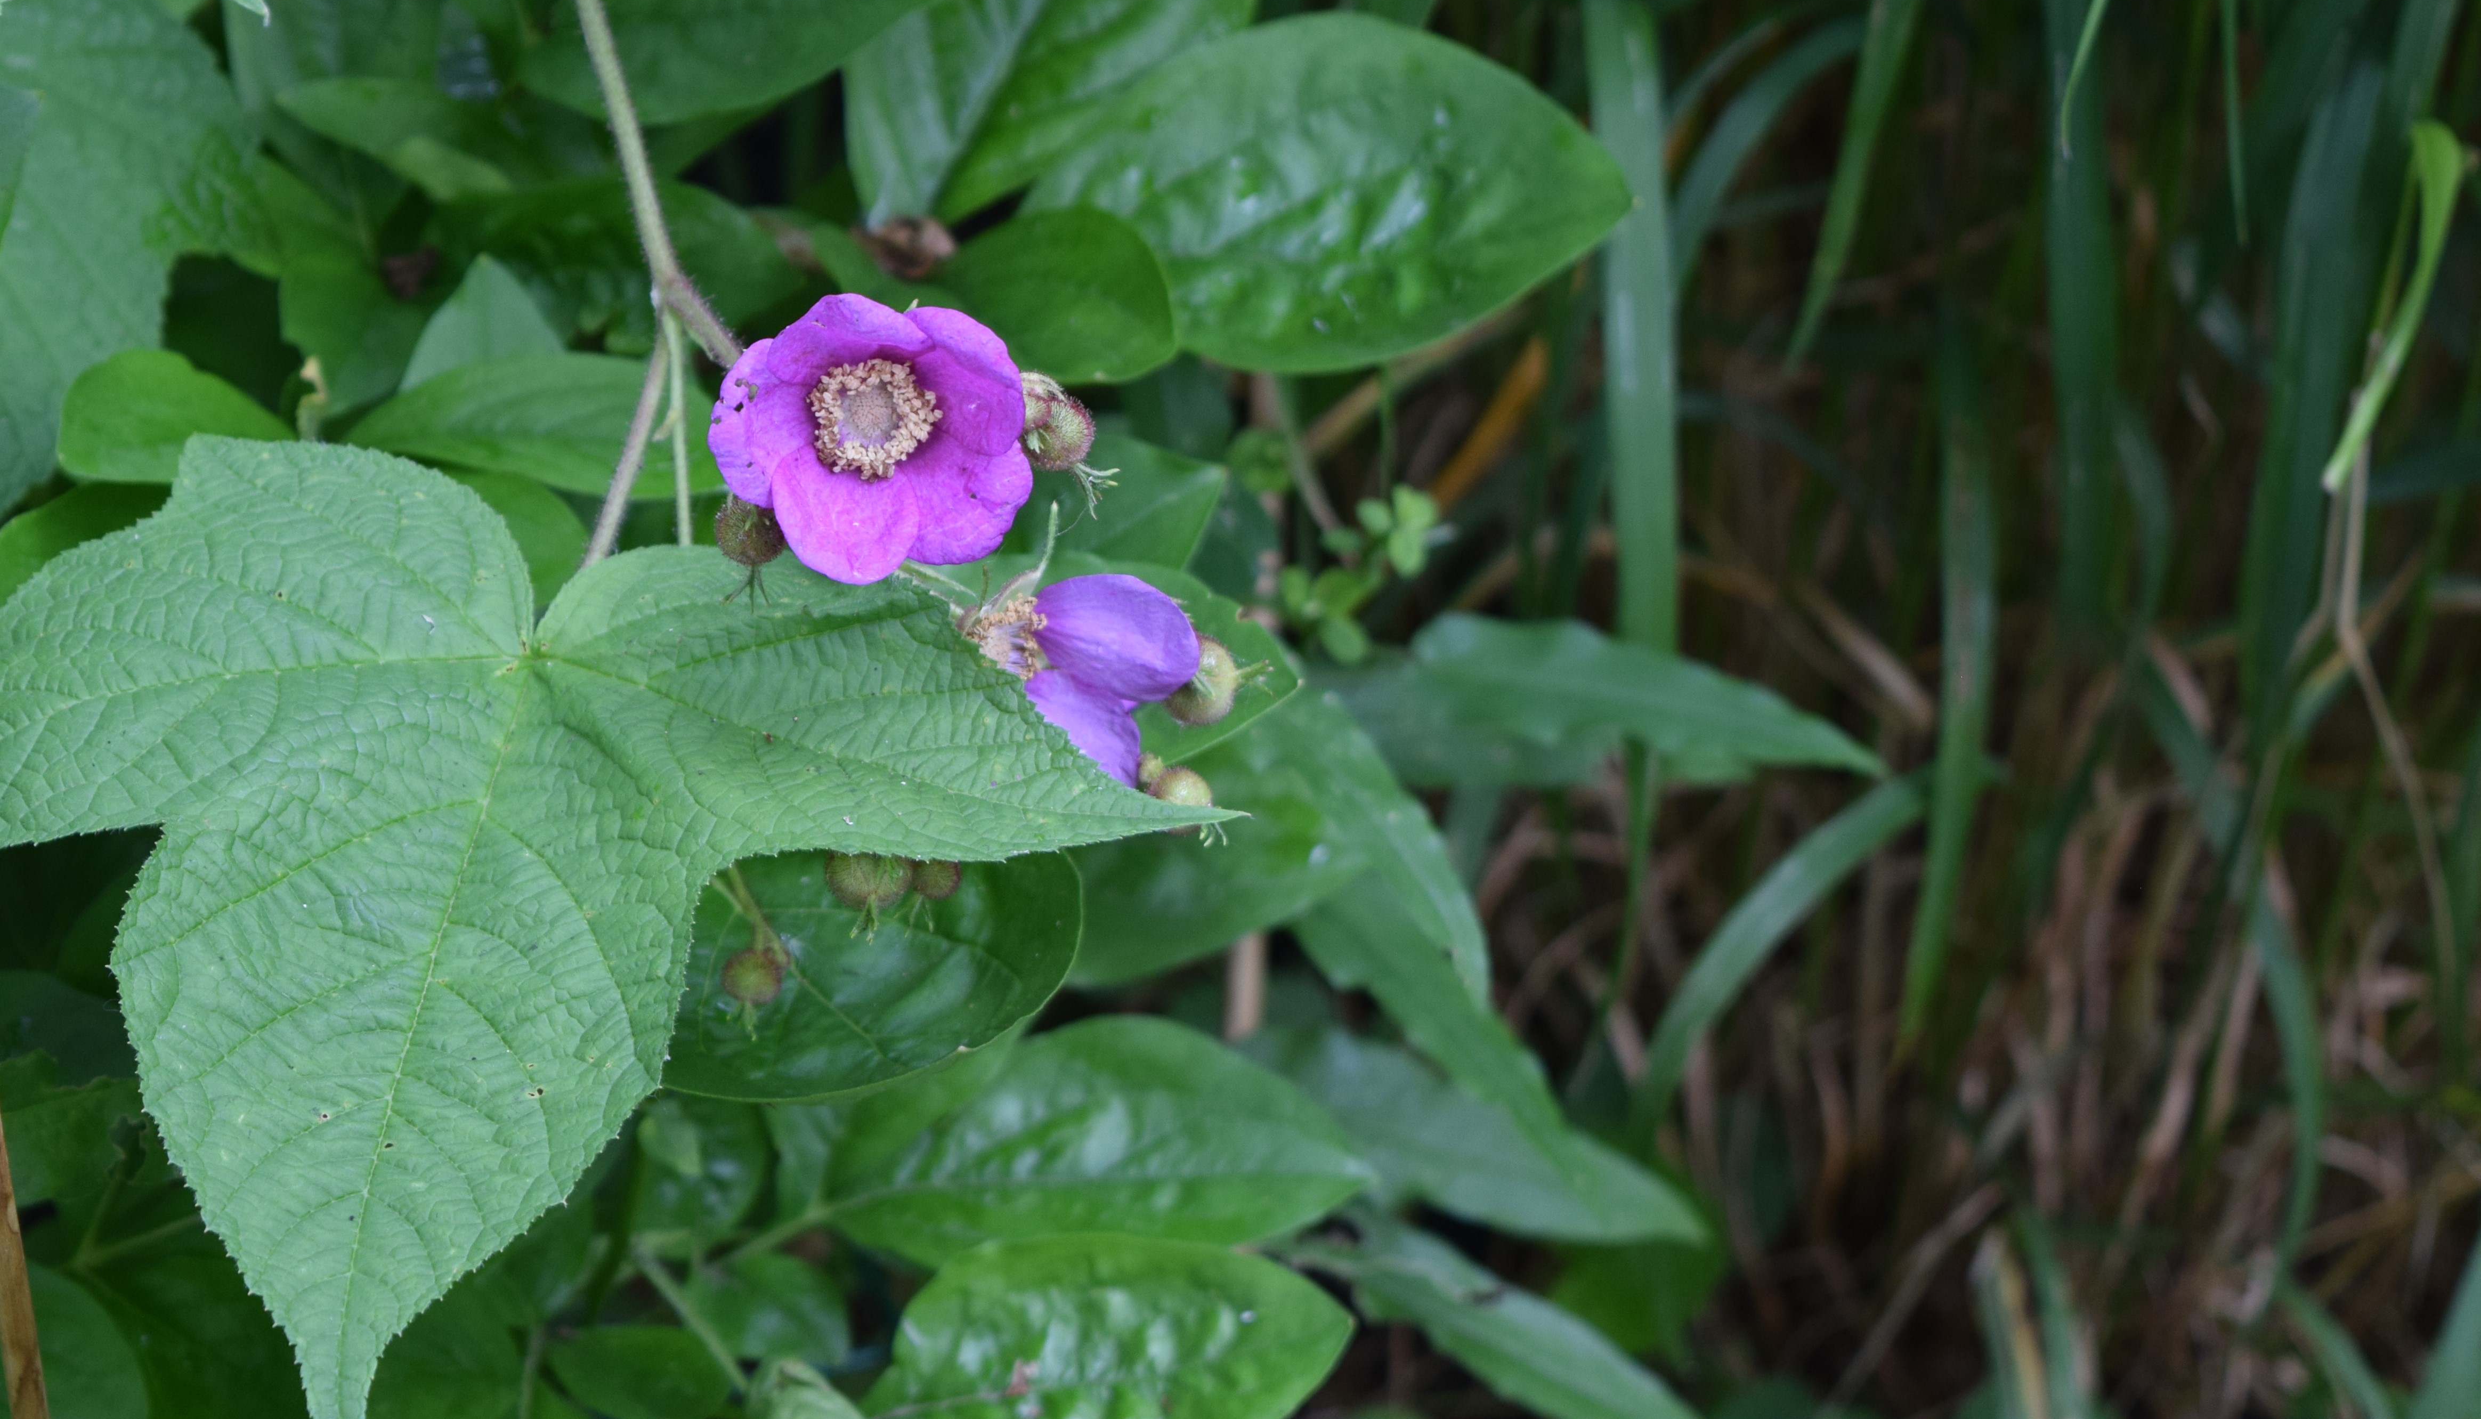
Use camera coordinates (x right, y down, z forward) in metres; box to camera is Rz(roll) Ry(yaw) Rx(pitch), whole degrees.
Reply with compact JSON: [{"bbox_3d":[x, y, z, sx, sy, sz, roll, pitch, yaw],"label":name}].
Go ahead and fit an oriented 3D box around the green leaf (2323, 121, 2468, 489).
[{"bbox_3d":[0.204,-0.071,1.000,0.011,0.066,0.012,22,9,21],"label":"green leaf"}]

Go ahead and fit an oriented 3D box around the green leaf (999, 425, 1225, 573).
[{"bbox_3d":[-0.022,-0.032,0.890,0.050,0.009,0.034,-11,55,-15],"label":"green leaf"}]

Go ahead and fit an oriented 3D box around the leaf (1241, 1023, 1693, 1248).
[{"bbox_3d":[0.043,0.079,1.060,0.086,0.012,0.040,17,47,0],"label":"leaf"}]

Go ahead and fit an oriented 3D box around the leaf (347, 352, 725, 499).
[{"bbox_3d":[-0.108,-0.043,0.880,0.064,0.010,0.027,5,44,5],"label":"leaf"}]

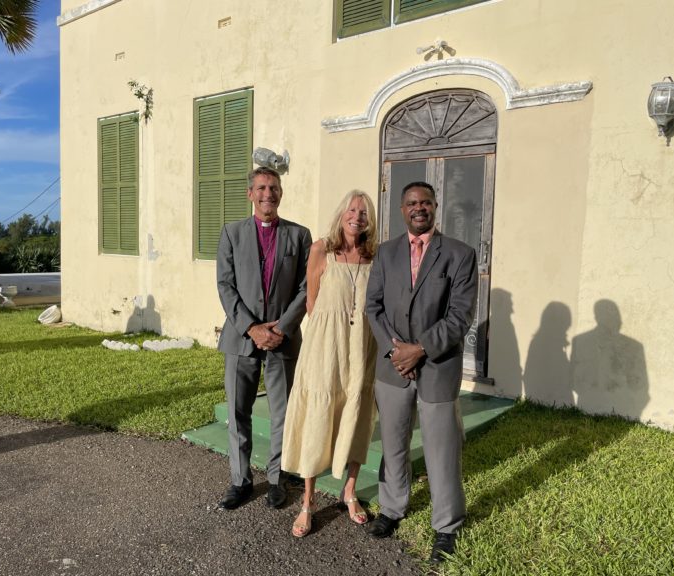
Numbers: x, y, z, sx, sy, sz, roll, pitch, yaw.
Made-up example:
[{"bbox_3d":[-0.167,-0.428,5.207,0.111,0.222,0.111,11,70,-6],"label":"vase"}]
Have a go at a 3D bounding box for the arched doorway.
[{"bbox_3d":[0.822,-0.474,4.895,1.085,2.341,0.160,5,6,38],"label":"arched doorway"}]

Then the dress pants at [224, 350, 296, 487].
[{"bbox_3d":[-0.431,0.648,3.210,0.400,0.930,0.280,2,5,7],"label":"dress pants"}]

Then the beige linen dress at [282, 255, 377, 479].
[{"bbox_3d":[-0.039,0.401,3.020,0.500,1.190,0.400,1,5,0],"label":"beige linen dress"}]

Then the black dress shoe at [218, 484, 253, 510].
[{"bbox_3d":[-0.541,1.132,3.257,0.110,0.110,0.300,4,5,27],"label":"black dress shoe"}]

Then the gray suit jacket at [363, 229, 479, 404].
[{"bbox_3d":[0.407,0.137,2.780,0.530,0.820,0.340,3,5,24],"label":"gray suit jacket"}]

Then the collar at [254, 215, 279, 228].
[{"bbox_3d":[-0.380,-0.359,3.110,0.140,0.070,0.135,2,5,7],"label":"collar"}]

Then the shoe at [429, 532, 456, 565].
[{"bbox_3d":[0.516,1.197,2.772,0.110,0.110,0.300,4,5,25],"label":"shoe"}]

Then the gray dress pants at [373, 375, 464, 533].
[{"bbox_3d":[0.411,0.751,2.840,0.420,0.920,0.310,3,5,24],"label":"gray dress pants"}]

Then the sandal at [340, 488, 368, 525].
[{"bbox_3d":[0.095,1.169,3.116,0.095,0.090,0.250,0,5,-15],"label":"sandal"}]

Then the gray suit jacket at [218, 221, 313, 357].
[{"bbox_3d":[-0.392,-0.003,3.120,0.510,0.780,0.320,2,5,7],"label":"gray suit jacket"}]

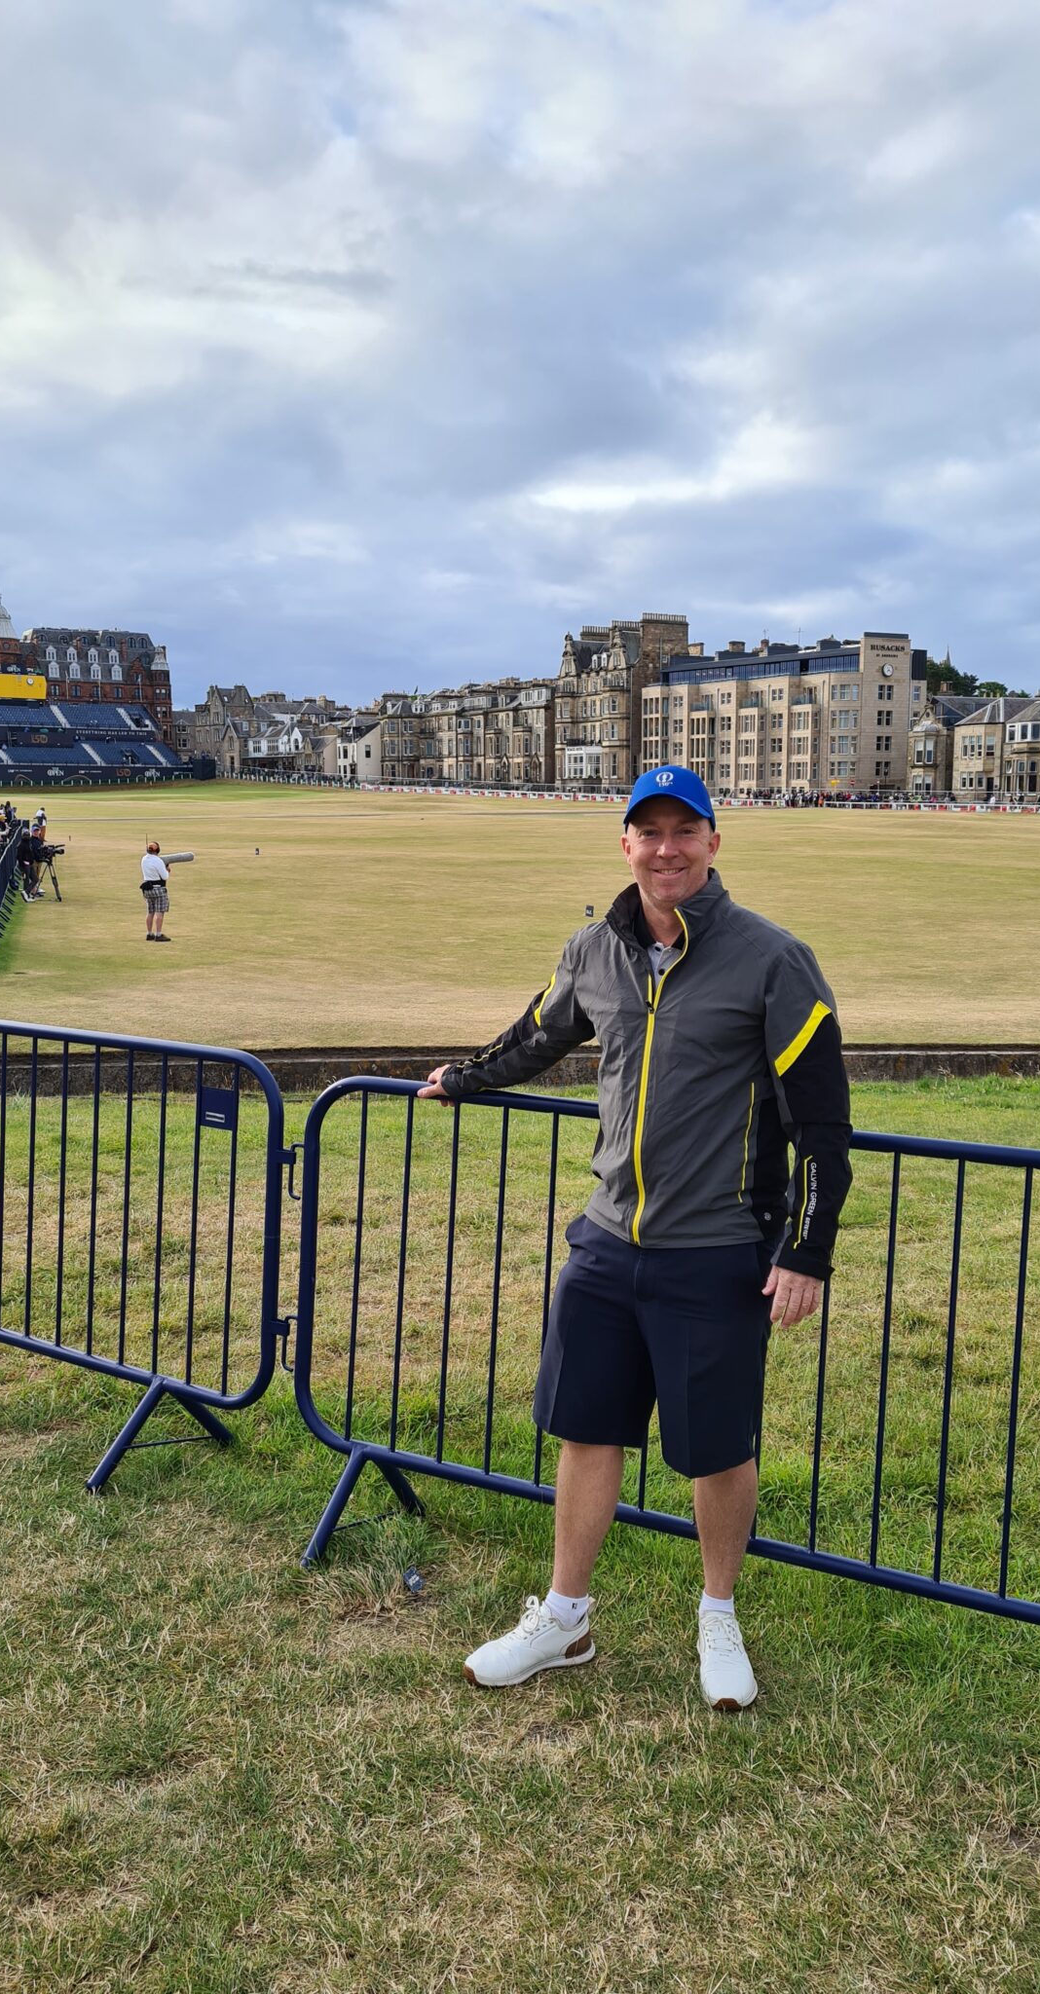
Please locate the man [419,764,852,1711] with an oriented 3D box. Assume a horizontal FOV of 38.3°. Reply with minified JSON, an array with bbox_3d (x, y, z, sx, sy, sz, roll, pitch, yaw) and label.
[{"bbox_3d":[0.195,0.467,3.012,0.860,1.830,0.460,3,9,23],"label":"man"}]

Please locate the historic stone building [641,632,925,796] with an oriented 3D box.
[{"bbox_3d":[33.714,-35.852,195.398,12.500,19.300,41.500,-6,10,-34],"label":"historic stone building"}]

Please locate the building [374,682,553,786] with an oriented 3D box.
[{"bbox_3d":[-5.550,-43.742,252.310,12.500,16.100,52.000,-6,10,-34],"label":"building"}]

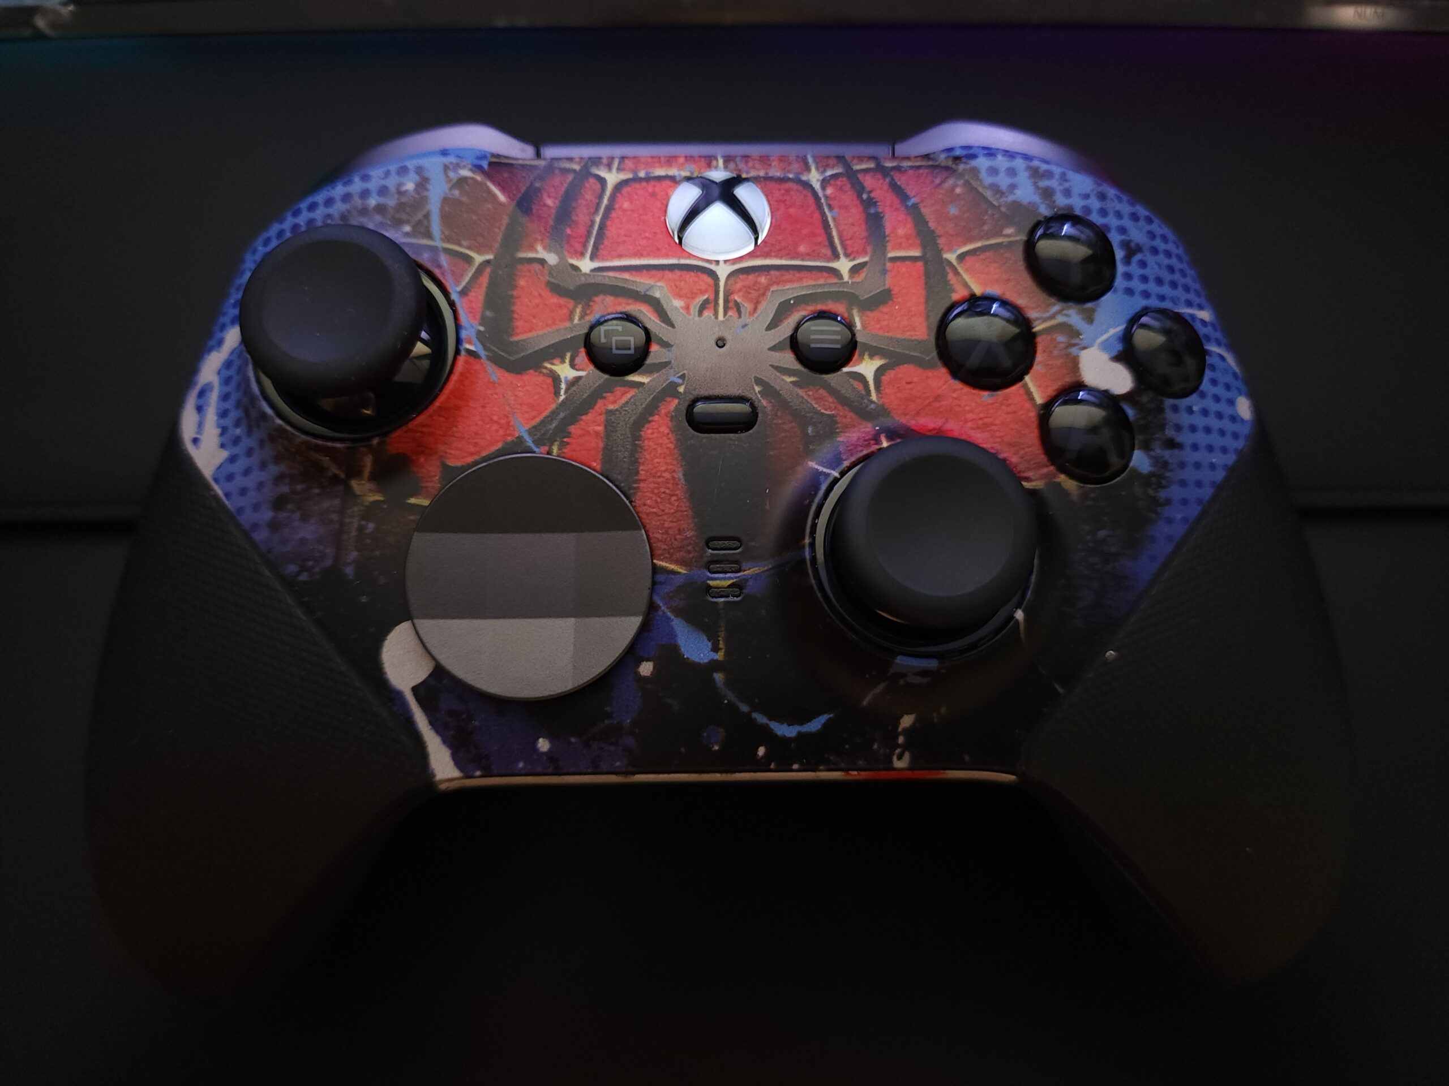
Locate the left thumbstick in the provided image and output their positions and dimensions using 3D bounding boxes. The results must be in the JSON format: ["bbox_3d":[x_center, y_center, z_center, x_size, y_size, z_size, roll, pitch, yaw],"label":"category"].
[{"bbox_3d":[-0.039,-0.022,0.098,0.021,0.011,0.021,0,76,0],"label":"left thumbstick"}]

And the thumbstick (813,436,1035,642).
[{"bbox_3d":[0.020,-0.001,0.092,0.021,0.011,0.021,0,76,0],"label":"thumbstick"}]

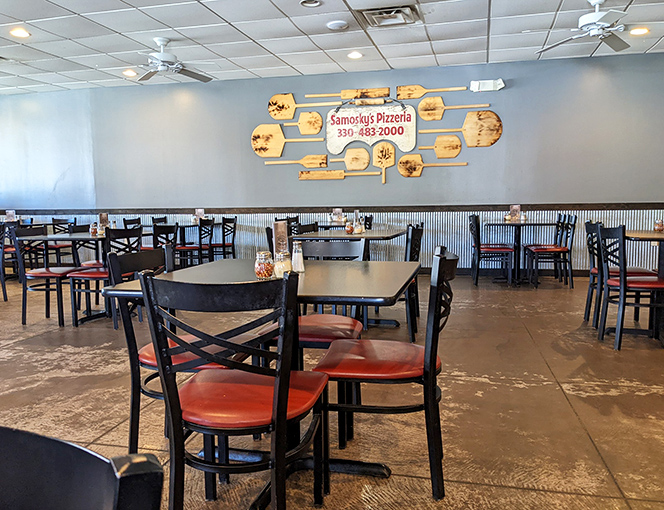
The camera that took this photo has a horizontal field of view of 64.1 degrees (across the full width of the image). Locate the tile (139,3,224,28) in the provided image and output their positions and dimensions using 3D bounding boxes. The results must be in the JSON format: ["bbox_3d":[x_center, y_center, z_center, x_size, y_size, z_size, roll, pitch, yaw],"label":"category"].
[{"bbox_3d":[-1.358,-2.223,4.907,0.600,0.020,0.600,1,6,14],"label":"tile"}]

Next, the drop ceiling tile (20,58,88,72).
[{"bbox_3d":[-3.418,-2.383,6.662,0.603,0.020,0.603,1,7,14],"label":"drop ceiling tile"}]

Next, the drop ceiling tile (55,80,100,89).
[{"bbox_3d":[-3.733,-2.499,7.852,0.600,0.020,0.450,1,6,14],"label":"drop ceiling tile"}]

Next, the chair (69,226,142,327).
[{"bbox_3d":[-1.892,0.167,4.476,0.475,0.830,0.415,2,6,23],"label":"chair"}]

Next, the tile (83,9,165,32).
[{"bbox_3d":[-1.942,-2.218,5.042,0.603,0.020,0.603,1,7,14],"label":"tile"}]

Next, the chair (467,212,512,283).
[{"bbox_3d":[1.946,-0.067,6.482,0.450,0.845,0.430,0,7,7],"label":"chair"}]

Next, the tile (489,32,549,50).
[{"bbox_3d":[2.050,-2.372,5.895,0.600,0.020,0.600,1,6,14],"label":"tile"}]

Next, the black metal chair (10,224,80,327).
[{"bbox_3d":[-2.409,0.165,4.596,0.465,0.834,0.420,1,6,11],"label":"black metal chair"}]

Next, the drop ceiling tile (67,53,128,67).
[{"bbox_3d":[-2.888,-2.424,6.652,0.600,0.020,0.600,1,6,15],"label":"drop ceiling tile"}]

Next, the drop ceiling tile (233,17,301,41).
[{"bbox_3d":[-0.638,-2.329,5.456,0.600,0.020,0.600,1,6,15],"label":"drop ceiling tile"}]

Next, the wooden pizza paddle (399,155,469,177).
[{"bbox_3d":[1.351,-1.204,7.144,0.925,0.310,0.020,1,6,12],"label":"wooden pizza paddle"}]

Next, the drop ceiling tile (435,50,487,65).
[{"bbox_3d":[1.639,-2.470,6.646,0.605,0.020,0.592,1,6,15],"label":"drop ceiling tile"}]

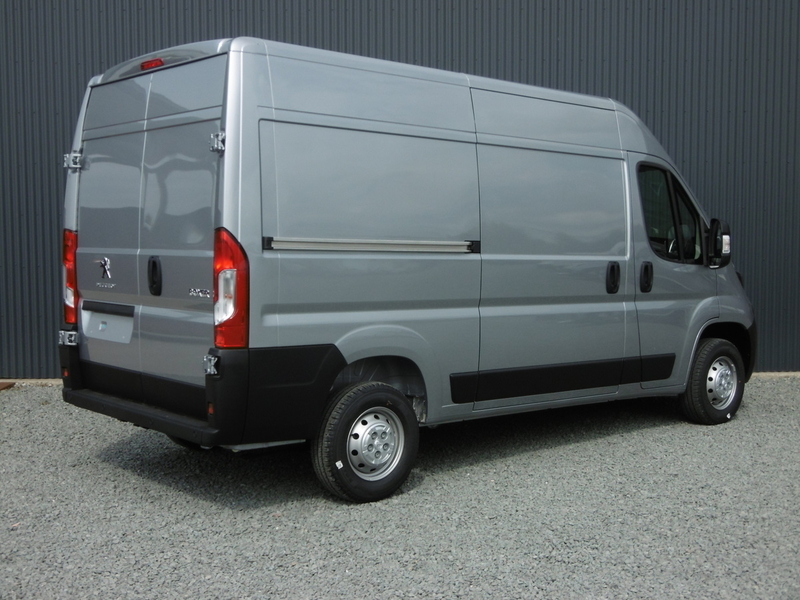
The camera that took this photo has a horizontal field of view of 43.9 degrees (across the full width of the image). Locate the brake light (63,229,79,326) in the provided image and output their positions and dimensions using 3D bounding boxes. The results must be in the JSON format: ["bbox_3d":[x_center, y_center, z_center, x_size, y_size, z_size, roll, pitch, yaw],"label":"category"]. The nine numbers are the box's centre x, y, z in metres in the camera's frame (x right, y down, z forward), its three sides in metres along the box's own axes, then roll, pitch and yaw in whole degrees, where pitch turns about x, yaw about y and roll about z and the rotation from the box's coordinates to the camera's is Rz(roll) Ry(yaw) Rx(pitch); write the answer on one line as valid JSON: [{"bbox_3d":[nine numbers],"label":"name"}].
[{"bbox_3d":[-2.041,-0.147,6.331,0.140,0.600,0.150,-2,4,-40],"label":"brake light"}]

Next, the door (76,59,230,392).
[{"bbox_3d":[-1.438,-0.378,5.606,0.150,1.815,1.680,-2,4,-40],"label":"door"}]

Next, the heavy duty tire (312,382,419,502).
[{"bbox_3d":[-0.192,0.794,5.588,0.684,0.684,0.220,-2,4,-40],"label":"heavy duty tire"}]

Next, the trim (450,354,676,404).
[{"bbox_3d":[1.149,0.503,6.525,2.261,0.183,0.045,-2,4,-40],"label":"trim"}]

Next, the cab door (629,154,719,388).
[{"bbox_3d":[1.982,-0.218,7.304,1.060,1.680,0.210,-2,4,-40],"label":"cab door"}]

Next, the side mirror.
[{"bbox_3d":[2.333,-0.415,7.301,0.140,0.365,0.200,-2,4,-40],"label":"side mirror"}]

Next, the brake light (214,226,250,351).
[{"bbox_3d":[-0.836,-0.055,4.918,0.140,0.600,0.150,-2,4,-40],"label":"brake light"}]

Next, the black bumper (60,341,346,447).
[{"bbox_3d":[-1.250,0.430,5.819,0.795,0.505,2.000,-2,4,-40],"label":"black bumper"}]

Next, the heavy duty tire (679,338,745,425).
[{"bbox_3d":[2.445,0.643,7.808,0.684,0.684,0.220,-2,4,-40],"label":"heavy duty tire"}]

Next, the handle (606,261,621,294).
[{"bbox_3d":[1.452,-0.152,6.737,0.115,0.219,0.050,-2,4,-40],"label":"handle"}]

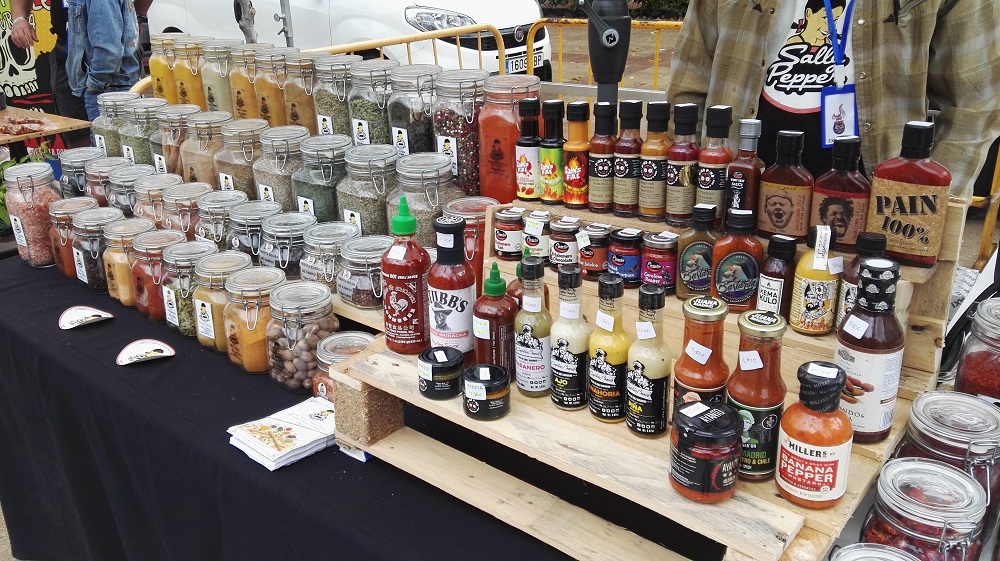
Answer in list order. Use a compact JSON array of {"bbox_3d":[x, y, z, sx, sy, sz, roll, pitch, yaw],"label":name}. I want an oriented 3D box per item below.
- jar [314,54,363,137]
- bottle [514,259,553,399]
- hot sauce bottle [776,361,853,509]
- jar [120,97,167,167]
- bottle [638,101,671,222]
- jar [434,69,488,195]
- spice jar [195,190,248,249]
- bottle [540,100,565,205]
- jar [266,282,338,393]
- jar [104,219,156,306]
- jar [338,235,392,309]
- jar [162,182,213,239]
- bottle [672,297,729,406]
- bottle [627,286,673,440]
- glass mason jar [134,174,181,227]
[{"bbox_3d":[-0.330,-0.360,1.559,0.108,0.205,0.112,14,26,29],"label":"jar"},{"bbox_3d":[0.041,0.056,0.920,0.047,0.173,0.047,-2,19,1],"label":"bottle"},{"bbox_3d":[0.307,0.146,0.719,0.067,0.129,0.067,11,22,29],"label":"hot sauce bottle"},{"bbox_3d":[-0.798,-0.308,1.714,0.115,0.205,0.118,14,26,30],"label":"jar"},{"bbox_3d":[0.232,-0.180,1.108,0.042,0.169,0.042,15,25,38],"label":"bottle"},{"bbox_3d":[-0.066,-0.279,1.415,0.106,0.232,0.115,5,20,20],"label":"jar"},{"bbox_3d":[-0.567,-0.128,1.536,0.106,0.099,0.113,-2,19,1],"label":"spice jar"},{"bbox_3d":[0.089,-0.216,1.256,0.043,0.171,0.043,-1,17,0],"label":"bottle"},{"bbox_3d":[-0.313,0.094,1.196,0.104,0.160,0.110,0,22,0],"label":"jar"},{"bbox_3d":[-0.802,-0.042,1.630,0.108,0.172,0.108,11,21,32],"label":"jar"},{"bbox_3d":[-0.227,-0.013,1.303,0.104,0.108,0.104,-1,19,0],"label":"jar"},{"bbox_3d":[-0.616,-0.120,1.486,0.101,0.110,0.106,0,22,0],"label":"jar"},{"bbox_3d":[0.205,0.098,0.749,0.056,0.170,0.056,15,25,38],"label":"bottle"},{"bbox_3d":[0.168,0.089,0.824,0.047,0.170,0.047,0,19,0],"label":"bottle"},{"bbox_3d":[-0.785,-0.178,1.718,0.104,0.108,0.104,-1,19,0],"label":"glass mason jar"}]

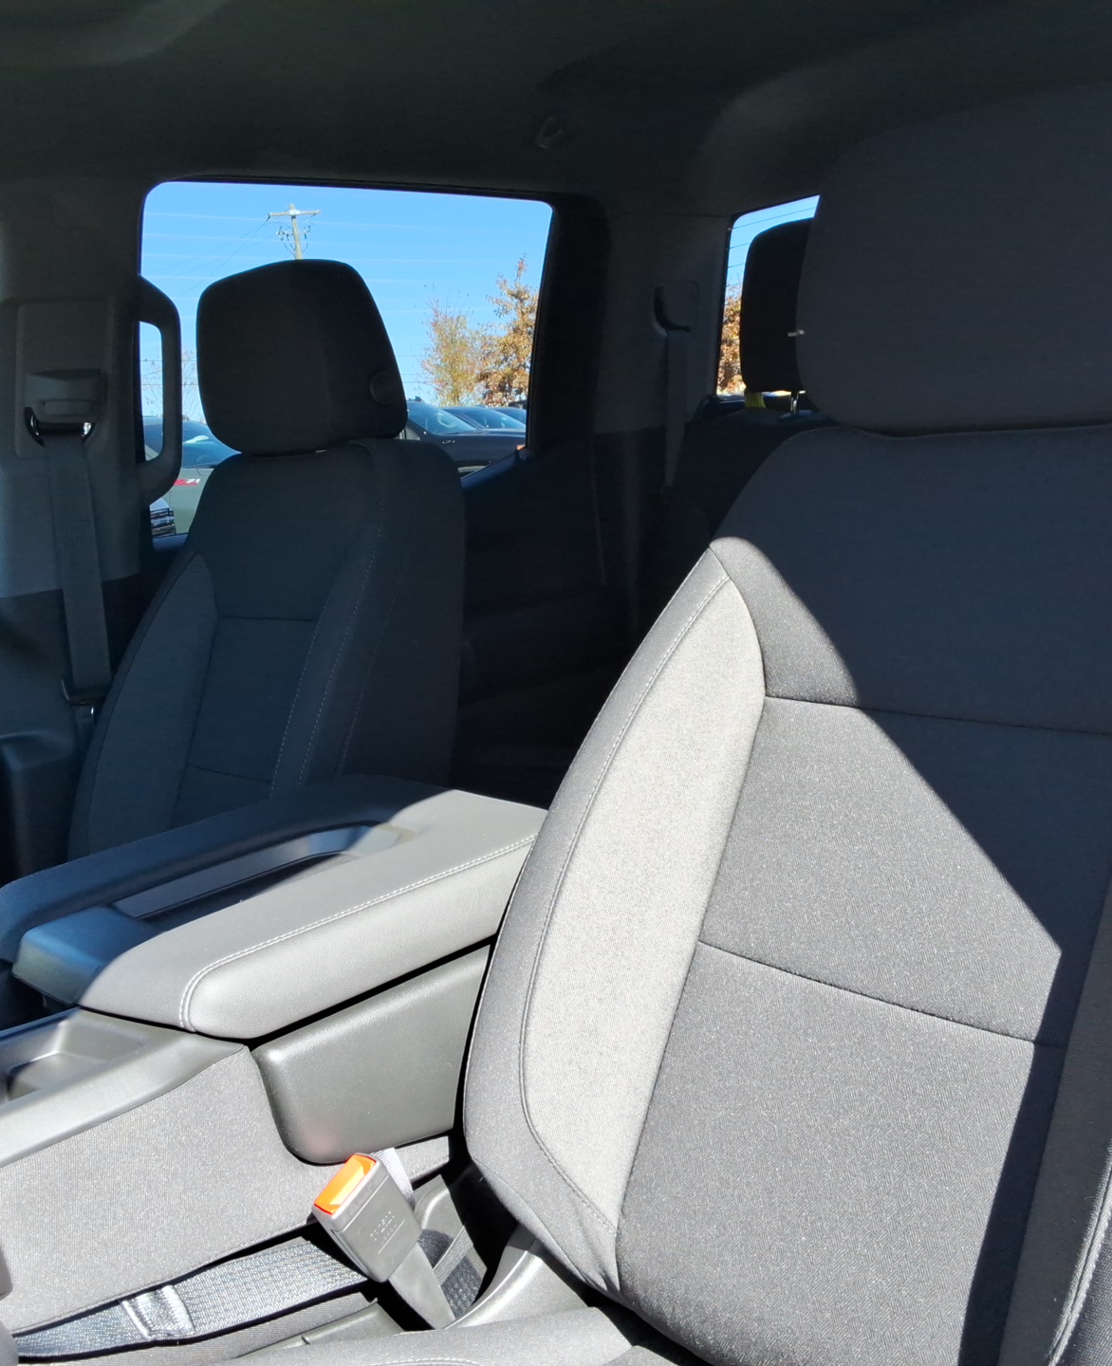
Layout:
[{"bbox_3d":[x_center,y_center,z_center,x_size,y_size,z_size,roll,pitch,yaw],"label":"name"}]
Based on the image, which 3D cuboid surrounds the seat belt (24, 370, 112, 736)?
[{"bbox_3d":[-0.555,-0.145,1.709,0.070,0.424,0.090,14,20,41],"label":"seat belt"}]

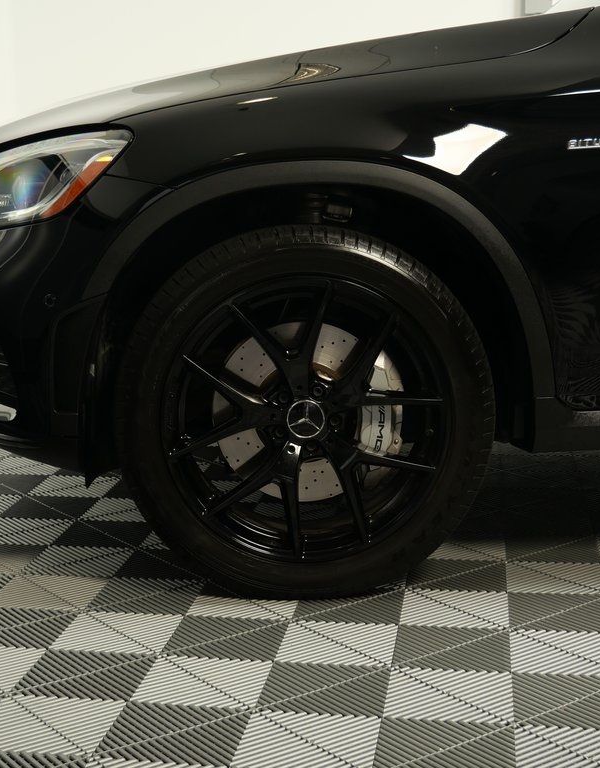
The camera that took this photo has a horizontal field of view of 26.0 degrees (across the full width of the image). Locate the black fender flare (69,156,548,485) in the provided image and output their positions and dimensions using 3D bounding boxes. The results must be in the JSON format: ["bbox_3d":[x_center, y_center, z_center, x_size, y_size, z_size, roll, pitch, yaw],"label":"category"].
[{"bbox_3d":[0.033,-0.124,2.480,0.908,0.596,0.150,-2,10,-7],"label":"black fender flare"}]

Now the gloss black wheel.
[{"bbox_3d":[0.009,0.052,2.585,0.731,0.723,0.262,-1,10,-6],"label":"gloss black wheel"}]

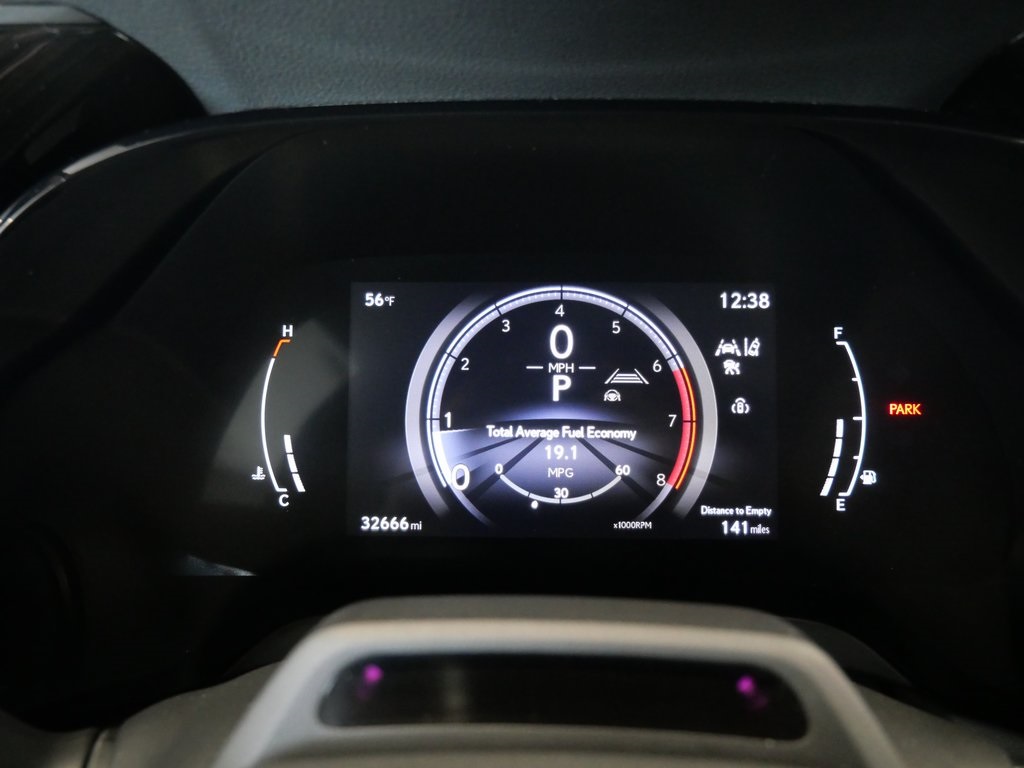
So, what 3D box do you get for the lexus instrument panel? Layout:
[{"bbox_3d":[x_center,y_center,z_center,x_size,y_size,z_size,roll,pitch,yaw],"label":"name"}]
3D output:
[{"bbox_3d":[0.019,0.010,0.270,0.159,0.095,0.013,0,-3,1],"label":"lexus instrument panel"}]

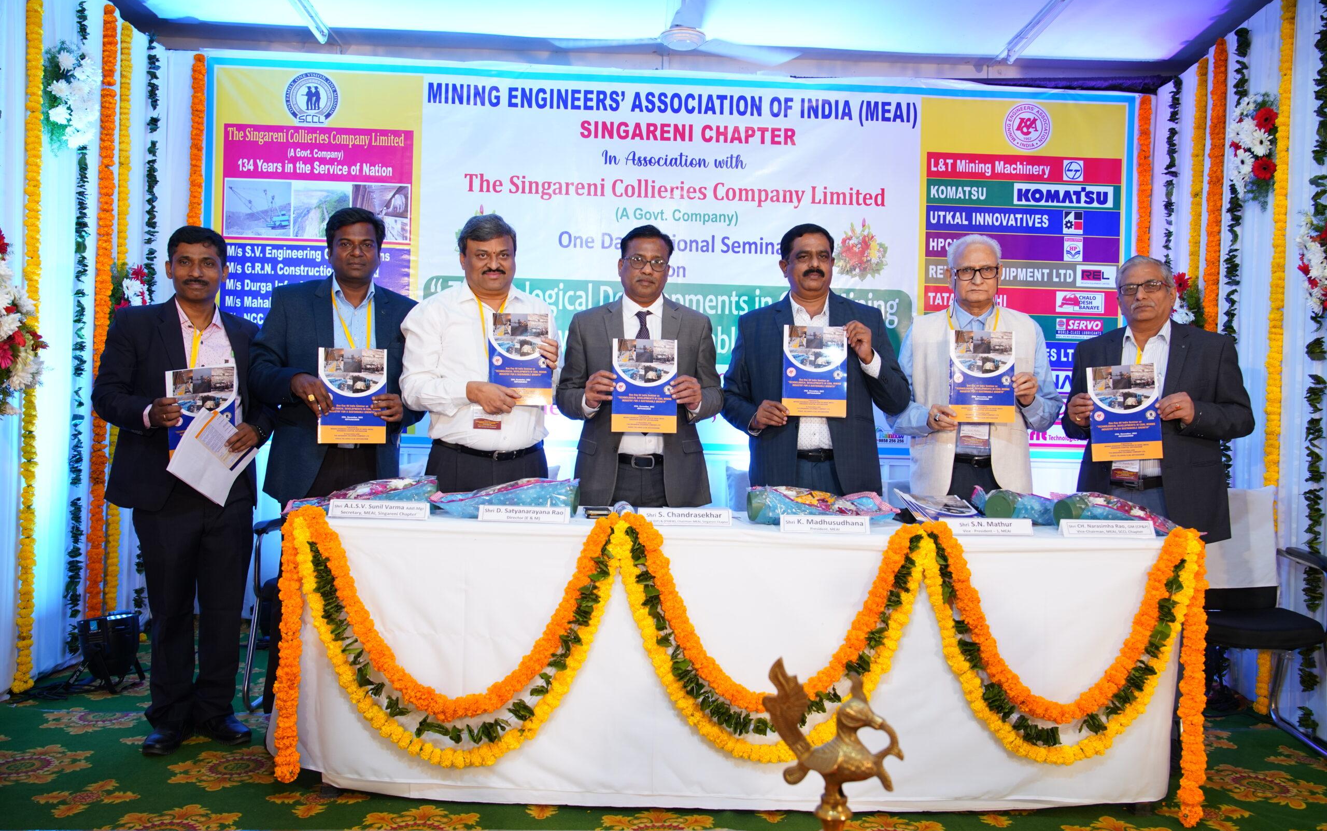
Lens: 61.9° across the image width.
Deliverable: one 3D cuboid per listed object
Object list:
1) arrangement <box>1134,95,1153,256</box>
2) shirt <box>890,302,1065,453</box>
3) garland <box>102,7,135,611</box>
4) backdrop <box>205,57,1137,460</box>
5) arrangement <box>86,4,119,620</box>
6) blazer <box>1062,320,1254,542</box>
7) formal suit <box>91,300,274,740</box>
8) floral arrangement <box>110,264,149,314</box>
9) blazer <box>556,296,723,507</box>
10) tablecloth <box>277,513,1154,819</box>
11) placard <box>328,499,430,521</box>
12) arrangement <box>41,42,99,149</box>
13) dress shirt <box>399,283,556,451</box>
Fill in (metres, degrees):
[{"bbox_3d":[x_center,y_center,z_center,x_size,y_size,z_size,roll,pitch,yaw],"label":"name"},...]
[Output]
[{"bbox_3d":[2.347,-0.330,5.450,0.068,2.500,0.068,2,1,-3],"label":"arrangement"},{"bbox_3d":[1.046,-0.125,3.750,0.550,0.520,0.360,2,1,8],"label":"shirt"},{"bbox_3d":[-2.404,-0.414,4.880,0.058,2.620,0.058,2,1,0],"label":"garland"},{"bbox_3d":[0.045,-0.747,5.330,4.440,1.800,0.030,2,1,-3],"label":"backdrop"},{"bbox_3d":[-2.327,-0.360,4.587,0.070,2.680,0.070,2,0,-1],"label":"arrangement"},{"bbox_3d":[1.644,0.047,3.720,0.590,0.730,0.390,2,1,14],"label":"blazer"},{"bbox_3d":[-1.485,0.313,3.471,0.560,1.370,0.360,2,0,-18],"label":"formal suit"},{"bbox_3d":[-2.257,-0.468,4.699,0.150,0.400,0.260,2,0,-1],"label":"floral arrangement"},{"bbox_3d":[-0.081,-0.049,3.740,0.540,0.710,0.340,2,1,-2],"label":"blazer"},{"bbox_3d":[0.194,0.690,3.361,2.470,0.770,0.670,2,0,-3],"label":"tablecloth"},{"bbox_3d":[-0.823,0.276,3.200,0.280,0.050,0.070,2,1,-3],"label":"placard"},{"bbox_3d":[-2.224,-1.196,4.158,0.160,0.430,0.280,2,0,-1],"label":"arrangement"},{"bbox_3d":[-0.624,-0.163,3.730,0.500,0.560,0.350,2,1,-10],"label":"dress shirt"}]

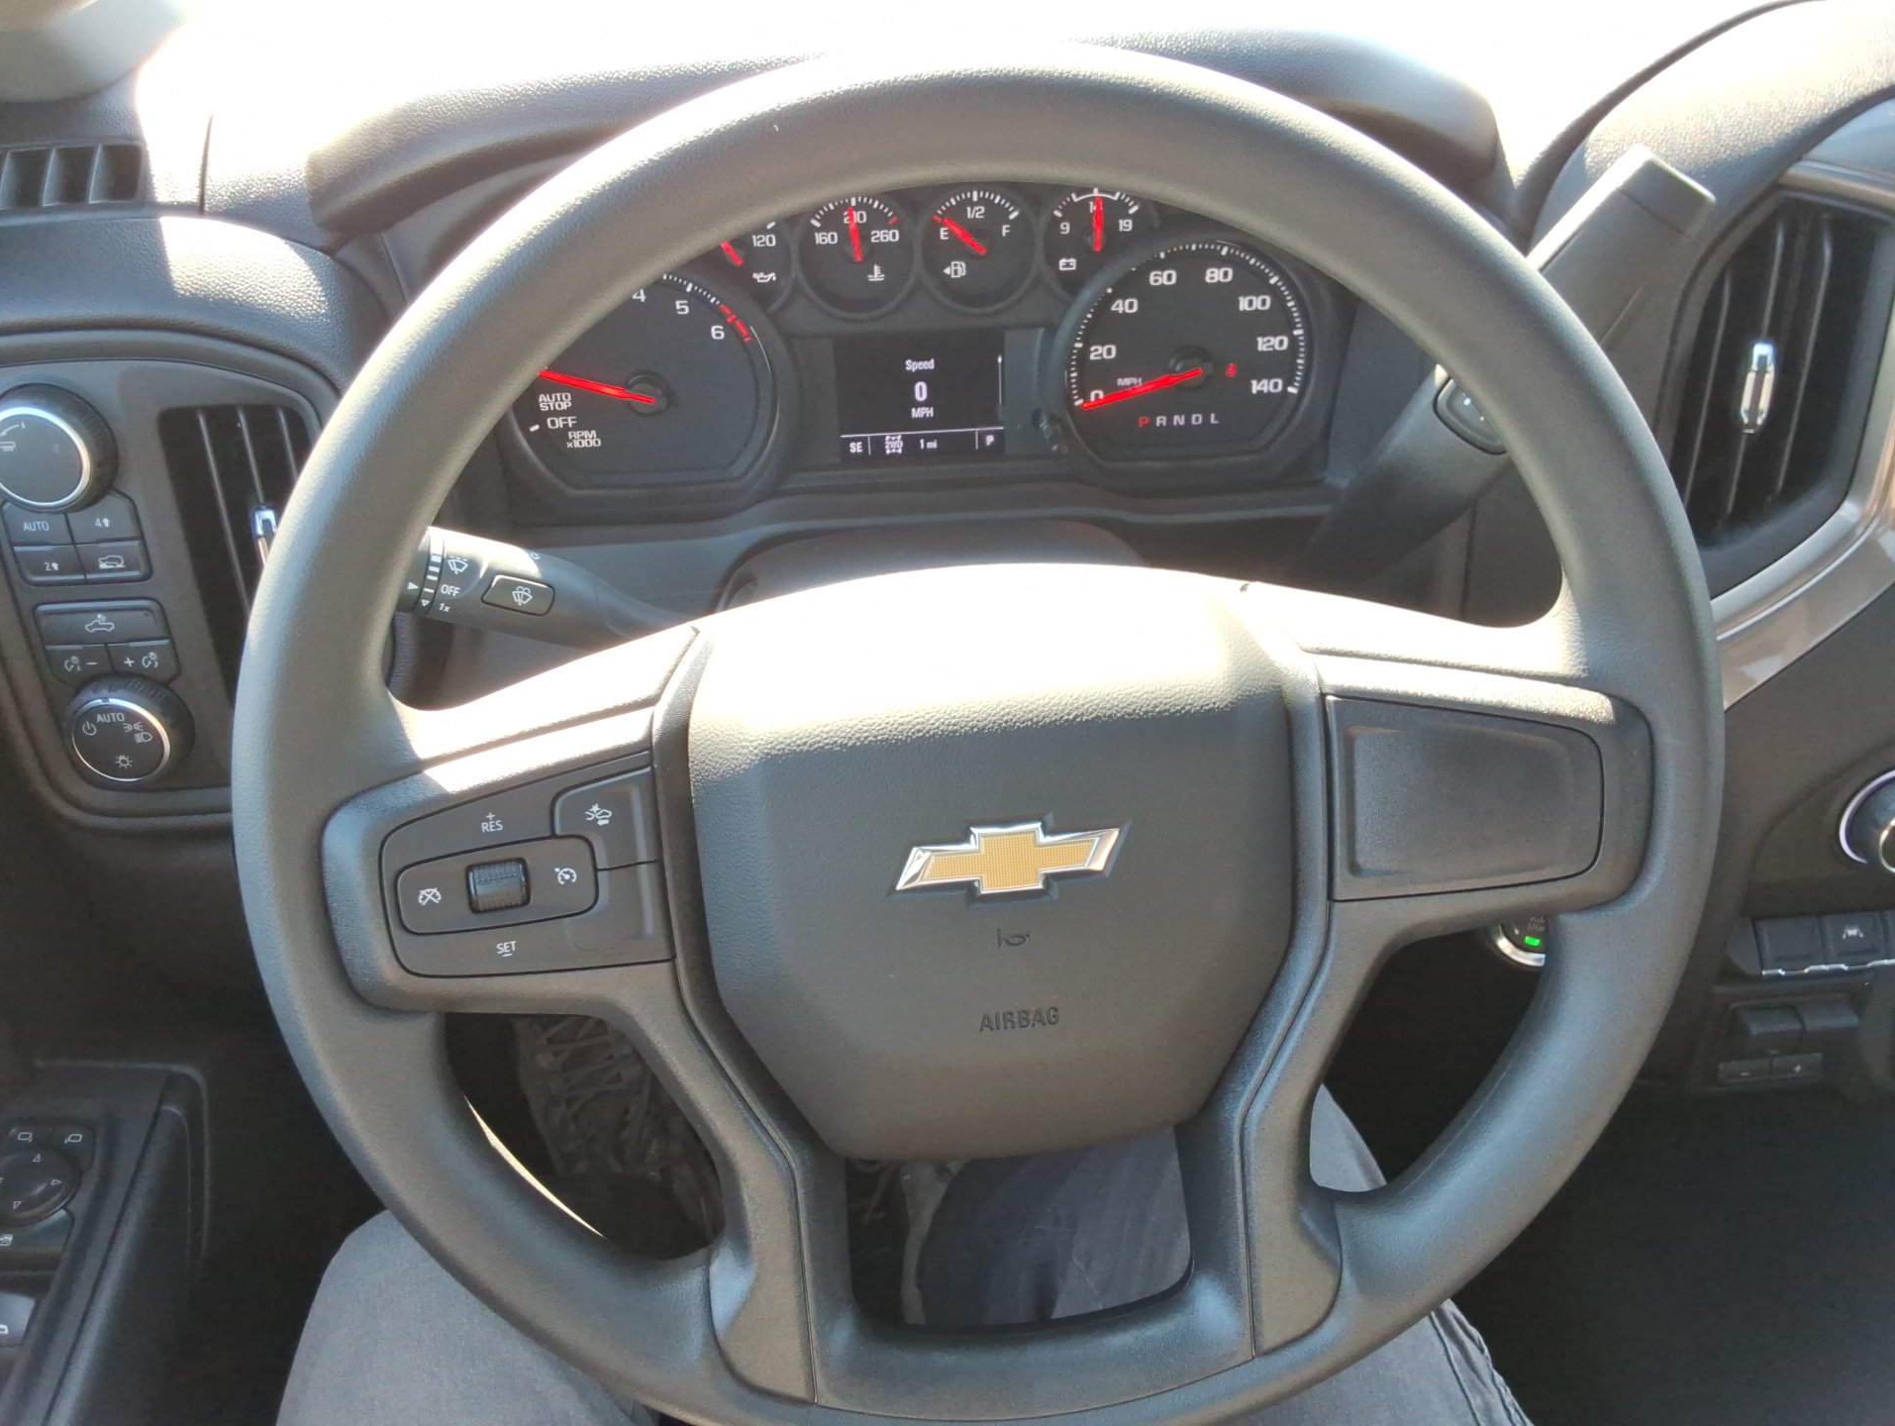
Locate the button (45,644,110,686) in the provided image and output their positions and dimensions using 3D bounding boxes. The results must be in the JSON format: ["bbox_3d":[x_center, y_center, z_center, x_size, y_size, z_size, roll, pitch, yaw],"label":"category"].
[{"bbox_3d":[-0.353,-0.020,0.628,0.024,0.019,0.010,-4,28,-3],"label":"button"}]

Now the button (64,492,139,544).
[{"bbox_3d":[-0.328,-0.077,0.600,0.026,0.020,0.010,-4,28,-3],"label":"button"}]

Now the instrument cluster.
[{"bbox_3d":[-0.009,-0.147,0.621,0.338,0.129,0.055,-4,28,-3],"label":"instrument cluster"}]

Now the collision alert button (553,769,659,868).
[{"bbox_3d":[-0.090,0.027,0.407,0.027,0.026,0.010,-5,16,-3],"label":"collision alert button"}]

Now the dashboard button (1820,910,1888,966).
[{"bbox_3d":[0.412,0.104,0.704,0.030,0.012,0.024,-4,72,-3],"label":"dashboard button"}]

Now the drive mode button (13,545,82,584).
[{"bbox_3d":[-0.353,-0.060,0.607,0.024,0.016,0.010,-4,28,-3],"label":"drive mode button"}]

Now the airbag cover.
[{"bbox_3d":[0.013,0.044,0.414,0.159,0.163,0.050,-5,16,-3],"label":"airbag cover"}]

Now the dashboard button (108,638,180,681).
[{"bbox_3d":[-0.328,-0.022,0.629,0.027,0.019,0.010,-4,28,-3],"label":"dashboard button"}]

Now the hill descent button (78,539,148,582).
[{"bbox_3d":[-0.328,-0.061,0.608,0.026,0.017,0.010,-4,28,-3],"label":"hill descent button"}]

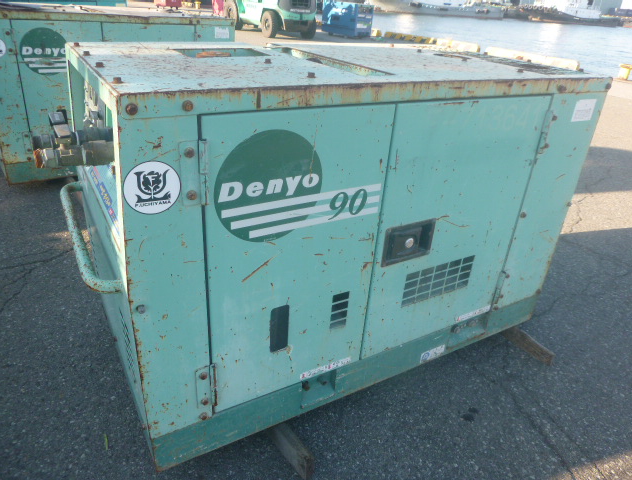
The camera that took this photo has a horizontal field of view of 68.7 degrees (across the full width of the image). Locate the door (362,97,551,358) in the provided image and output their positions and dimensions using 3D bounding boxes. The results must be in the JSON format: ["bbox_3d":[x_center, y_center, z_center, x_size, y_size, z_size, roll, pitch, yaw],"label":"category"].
[{"bbox_3d":[0.413,-0.030,1.396,0.588,0.773,0.030,-12,31,-28],"label":"door"}]

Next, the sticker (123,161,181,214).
[{"bbox_3d":[-0.306,-0.097,0.872,0.105,0.105,0.004,-12,31,-28],"label":"sticker"}]

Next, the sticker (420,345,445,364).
[{"bbox_3d":[0.411,0.401,1.622,0.112,0.038,0.004,-12,31,-28],"label":"sticker"}]

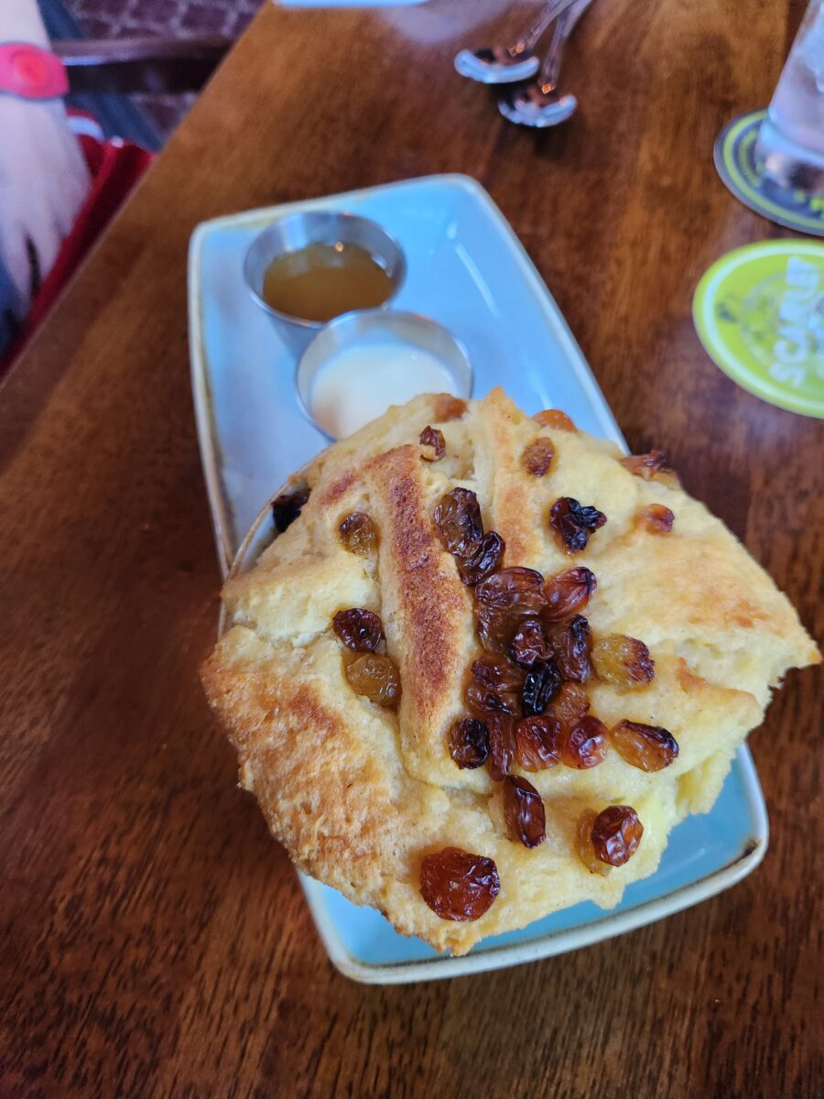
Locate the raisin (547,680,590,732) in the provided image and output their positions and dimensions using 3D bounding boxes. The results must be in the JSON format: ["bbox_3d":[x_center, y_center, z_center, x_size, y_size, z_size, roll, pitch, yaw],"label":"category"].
[{"bbox_3d":[0.034,0.035,0.160,0.009,0.007,0.014,36,70,15],"label":"raisin"}]

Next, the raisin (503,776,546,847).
[{"bbox_3d":[0.023,0.054,0.151,0.008,0.006,0.014,-13,65,-6],"label":"raisin"}]

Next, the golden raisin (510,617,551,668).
[{"bbox_3d":[0.026,0.021,0.163,0.008,0.007,0.012,24,67,11],"label":"golden raisin"}]

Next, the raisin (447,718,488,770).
[{"bbox_3d":[0.012,0.040,0.150,0.008,0.008,0.011,8,63,5],"label":"raisin"}]

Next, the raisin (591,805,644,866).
[{"bbox_3d":[0.041,0.057,0.145,0.010,0.009,0.013,18,64,10],"label":"raisin"}]

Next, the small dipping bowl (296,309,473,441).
[{"bbox_3d":[-0.009,-0.048,0.250,0.057,0.035,0.057,0,64,-1],"label":"small dipping bowl"}]

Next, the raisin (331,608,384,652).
[{"bbox_3d":[-0.013,0.018,0.169,0.012,0.006,0.009,32,68,14],"label":"raisin"}]

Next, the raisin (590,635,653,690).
[{"bbox_3d":[0.047,0.025,0.164,0.014,0.008,0.011,29,67,12],"label":"raisin"}]

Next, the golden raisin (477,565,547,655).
[{"bbox_3d":[0.023,0.014,0.167,0.016,0.009,0.020,-9,65,-5],"label":"golden raisin"}]

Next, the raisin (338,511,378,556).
[{"bbox_3d":[-0.013,-0.004,0.179,0.009,0.007,0.011,-26,65,-12],"label":"raisin"}]

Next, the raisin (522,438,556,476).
[{"bbox_3d":[0.032,-0.024,0.184,0.008,0.007,0.011,12,64,7],"label":"raisin"}]

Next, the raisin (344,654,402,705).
[{"bbox_3d":[-0.009,0.028,0.160,0.013,0.008,0.010,32,68,16],"label":"raisin"}]

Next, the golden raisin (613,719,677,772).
[{"bbox_3d":[0.050,0.042,0.158,0.014,0.007,0.009,29,67,12],"label":"golden raisin"}]

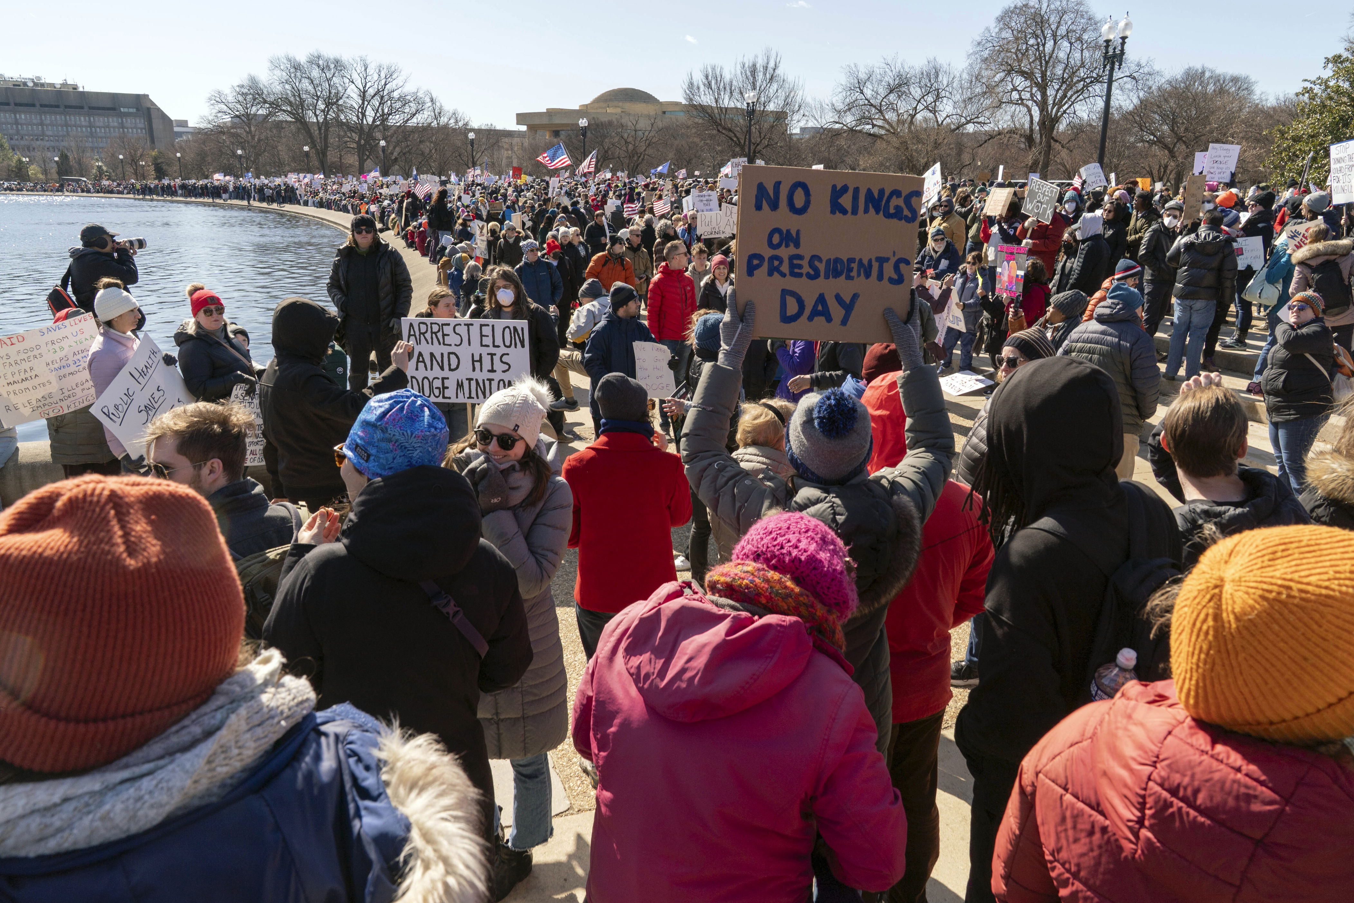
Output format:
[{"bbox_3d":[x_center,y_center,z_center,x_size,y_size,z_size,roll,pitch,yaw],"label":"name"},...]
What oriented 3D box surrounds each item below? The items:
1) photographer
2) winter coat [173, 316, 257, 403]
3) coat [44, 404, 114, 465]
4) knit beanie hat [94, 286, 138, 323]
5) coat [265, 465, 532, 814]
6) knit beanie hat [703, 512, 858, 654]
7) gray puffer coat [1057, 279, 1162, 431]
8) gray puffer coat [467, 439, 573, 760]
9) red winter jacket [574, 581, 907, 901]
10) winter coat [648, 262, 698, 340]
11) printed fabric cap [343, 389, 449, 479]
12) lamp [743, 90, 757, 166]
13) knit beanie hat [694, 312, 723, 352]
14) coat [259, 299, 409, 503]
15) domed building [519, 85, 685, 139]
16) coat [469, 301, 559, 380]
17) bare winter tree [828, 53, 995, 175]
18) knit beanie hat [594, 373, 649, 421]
[{"bbox_3d":[-4.634,-1.053,7.300,0.560,1.660,0.500,-9,19,-29],"label":"photographer"},{"bbox_3d":[-2.903,-0.508,5.700,0.390,0.660,0.470,15,22,39],"label":"winter coat"},{"bbox_3d":[-3.629,-0.292,5.505,0.480,0.780,0.350,-4,17,-11],"label":"coat"},{"bbox_3d":[-3.020,-0.786,4.858,0.215,0.185,0.190,-16,22,-18],"label":"knit beanie hat"},{"bbox_3d":[-0.714,0.501,2.328,0.610,0.960,0.480,-8,19,-26],"label":"coat"},{"bbox_3d":[0.230,0.262,1.880,0.260,0.250,0.280,13,-9,35],"label":"knit beanie hat"},{"bbox_3d":[2.546,-0.473,5.345,0.570,0.820,0.410,14,22,38],"label":"gray puffer coat"},{"bbox_3d":[-0.501,0.474,2.759,0.460,0.980,0.380,8,19,24],"label":"gray puffer coat"},{"bbox_3d":[0.143,0.662,2.127,0.660,0.770,0.480,7,18,21],"label":"red winter jacket"},{"bbox_3d":[-0.043,-1.288,8.076,0.480,0.720,0.340,-12,20,-33],"label":"winter coat"},{"bbox_3d":[-0.662,-0.038,2.135,0.235,0.195,0.200,12,20,33],"label":"printed fabric cap"},{"bbox_3d":[4.353,-17.718,54.014,0.450,6.800,1.150,-7,18,-22],"label":"lamp"},{"bbox_3d":[0.198,-0.624,4.750,0.200,0.210,0.230,-9,20,-29],"label":"knit beanie hat"},{"bbox_3d":[-1.638,-0.206,4.276,0.570,0.980,0.560,14,22,38],"label":"coat"},{"bbox_3d":[-12.161,-131.000,378.030,95.000,34.000,65.000,-15,23,-41],"label":"domed building"},{"bbox_3d":[-1.036,-0.553,5.800,0.600,0.800,0.400,2,17,7],"label":"coat"},{"bbox_3d":[16.284,-22.524,63.000,11.200,10.300,10.500,5,17,13],"label":"bare winter tree"},{"bbox_3d":[-0.203,-0.201,3.300,0.200,0.210,0.220,0,17,0],"label":"knit beanie hat"}]

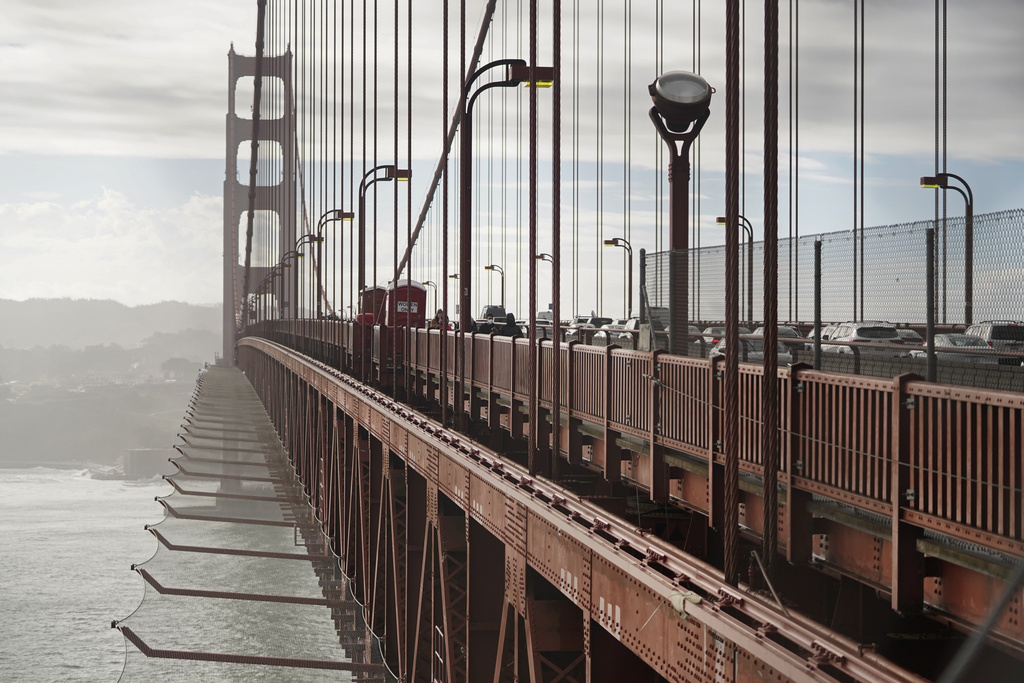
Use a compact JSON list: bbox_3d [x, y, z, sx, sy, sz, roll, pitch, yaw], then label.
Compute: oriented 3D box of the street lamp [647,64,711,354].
[{"bbox_3d":[2.130,-1.081,32.000,0.780,4.650,0.720,0,0,-8],"label":"street lamp"}]

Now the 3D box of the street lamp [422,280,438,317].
[{"bbox_3d":[-12.211,-5.090,377.000,2.200,7.600,0.380,0,0,-7],"label":"street lamp"}]

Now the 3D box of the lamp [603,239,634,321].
[{"bbox_3d":[8.329,-4.248,198.000,2.200,7.600,0.380,0,0,-7],"label":"lamp"}]

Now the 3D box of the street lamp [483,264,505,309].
[{"bbox_3d":[-1.942,-4.831,287.500,2.200,7.600,0.380,0,0,-7],"label":"street lamp"}]

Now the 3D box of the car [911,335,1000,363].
[{"bbox_3d":[14.562,0.499,83.200,1.820,1.450,4.700,0,0,-7],"label":"car"}]

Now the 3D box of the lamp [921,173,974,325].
[{"bbox_3d":[18.651,-3.391,108.500,2.250,7.600,0.380,0,0,-7],"label":"lamp"}]

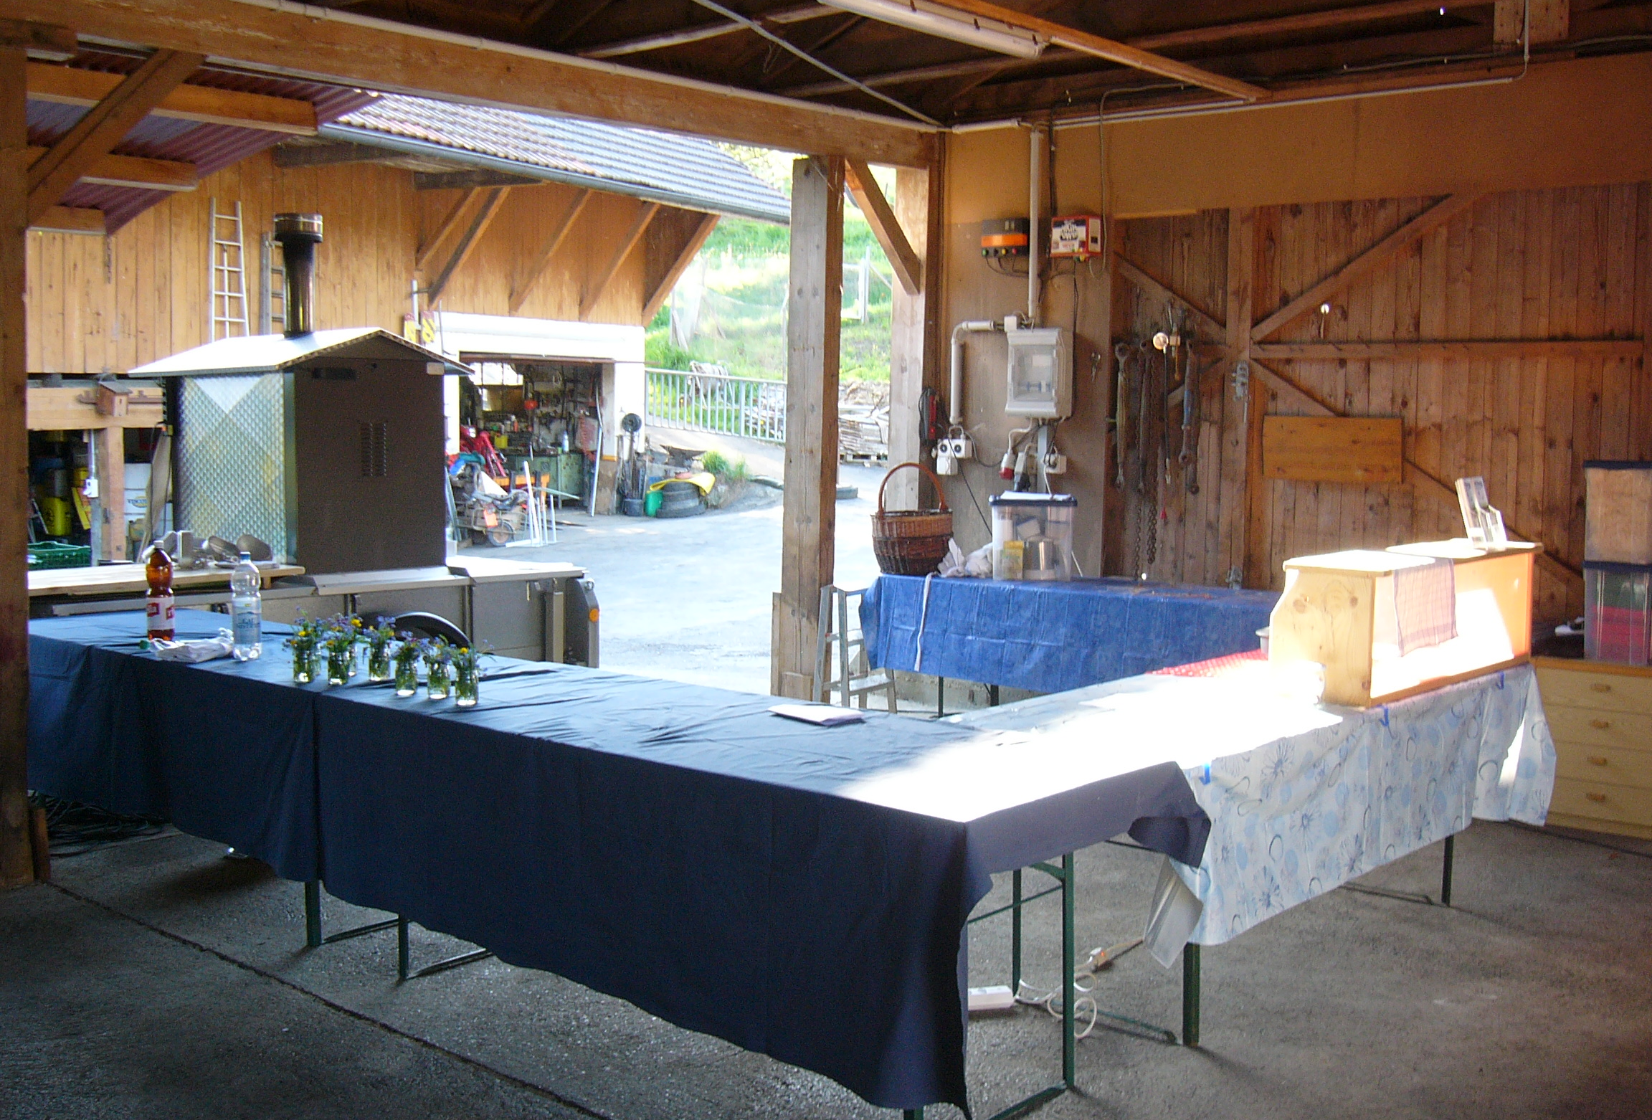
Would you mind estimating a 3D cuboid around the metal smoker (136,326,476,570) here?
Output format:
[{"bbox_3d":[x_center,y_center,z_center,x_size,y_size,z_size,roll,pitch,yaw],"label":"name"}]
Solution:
[{"bbox_3d":[-2.620,-0.555,8.310,1.350,1.140,1.060,5,5,39],"label":"metal smoker"}]

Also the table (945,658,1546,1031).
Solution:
[{"bbox_3d":[1.314,0.766,4.976,0.800,0.798,2.250,5,7,41],"label":"table"}]

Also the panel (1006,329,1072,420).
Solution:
[{"bbox_3d":[1.054,-0.951,8.399,0.310,0.430,0.150,5,7,42],"label":"panel"}]

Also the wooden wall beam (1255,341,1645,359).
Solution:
[{"bbox_3d":[2.945,-1.016,8.056,1.870,0.080,0.040,5,5,39],"label":"wooden wall beam"}]

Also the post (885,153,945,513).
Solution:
[{"bbox_3d":[0.489,-0.668,8.902,0.200,2.820,0.180,5,7,42],"label":"post"}]

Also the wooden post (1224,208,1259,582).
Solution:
[{"bbox_3d":[1.909,-0.369,7.702,0.135,2.450,0.100,5,7,42],"label":"wooden post"}]

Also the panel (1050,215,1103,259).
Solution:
[{"bbox_3d":[1.341,-1.744,9.031,0.240,0.220,0.140,5,5,39],"label":"panel"}]

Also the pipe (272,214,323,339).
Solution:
[{"bbox_3d":[-2.465,-1.332,7.800,0.225,0.580,0.225,5,7,42],"label":"pipe"}]

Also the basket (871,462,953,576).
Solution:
[{"bbox_3d":[0.482,-0.226,9.088,0.440,0.610,0.410,1,4,3],"label":"basket"}]

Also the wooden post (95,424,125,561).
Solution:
[{"bbox_3d":[-7.470,-0.603,17.392,0.210,1.620,0.210,4,6,29],"label":"wooden post"}]

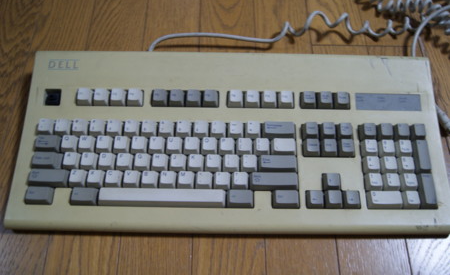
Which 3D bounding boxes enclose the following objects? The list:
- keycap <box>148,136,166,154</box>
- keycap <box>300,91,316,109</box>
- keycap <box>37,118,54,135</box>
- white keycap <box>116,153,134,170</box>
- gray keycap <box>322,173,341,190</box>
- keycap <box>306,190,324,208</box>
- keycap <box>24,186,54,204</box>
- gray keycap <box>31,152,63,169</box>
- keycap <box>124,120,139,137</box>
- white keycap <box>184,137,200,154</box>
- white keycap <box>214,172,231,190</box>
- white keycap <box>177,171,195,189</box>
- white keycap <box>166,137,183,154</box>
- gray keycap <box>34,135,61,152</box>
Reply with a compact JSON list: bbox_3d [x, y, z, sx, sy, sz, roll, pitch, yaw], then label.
[{"bbox_3d":[-0.074,0.008,0.446,0.018,0.009,0.018,1,68,-1],"label":"keycap"},{"bbox_3d":[0.096,-0.043,0.471,0.018,0.009,0.018,1,70,-1],"label":"keycap"},{"bbox_3d":[-0.195,-0.012,0.451,0.018,0.011,0.018,1,68,-1],"label":"keycap"},{"bbox_3d":[-0.108,0.026,0.442,0.018,0.009,0.018,1,70,-1],"label":"white keycap"},{"bbox_3d":[0.114,0.046,0.437,0.018,0.009,0.018,1,69,-1],"label":"gray keycap"},{"bbox_3d":[0.094,0.063,0.428,0.018,0.010,0.018,1,69,0],"label":"keycap"},{"bbox_3d":[-0.193,0.060,0.428,0.028,0.010,0.018,1,69,-1],"label":"keycap"},{"bbox_3d":[-0.191,0.025,0.442,0.032,0.009,0.018,1,70,-1],"label":"gray keycap"},{"bbox_3d":[-0.102,-0.010,0.452,0.018,0.011,0.018,1,69,-1],"label":"keycap"},{"bbox_3d":[-0.036,0.009,0.447,0.018,0.009,0.018,1,69,-1],"label":"white keycap"},{"bbox_3d":[-0.003,0.044,0.432,0.018,0.009,0.018,1,68,-1],"label":"white keycap"},{"bbox_3d":[-0.041,0.044,0.436,0.018,0.009,0.018,1,70,-1],"label":"white keycap"},{"bbox_3d":[-0.056,0.009,0.449,0.018,0.009,0.018,1,69,-1],"label":"white keycap"},{"bbox_3d":[-0.191,0.007,0.445,0.028,0.009,0.018,1,69,-1],"label":"gray keycap"}]

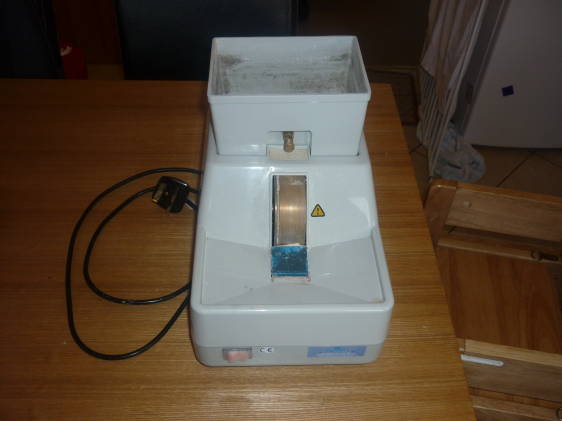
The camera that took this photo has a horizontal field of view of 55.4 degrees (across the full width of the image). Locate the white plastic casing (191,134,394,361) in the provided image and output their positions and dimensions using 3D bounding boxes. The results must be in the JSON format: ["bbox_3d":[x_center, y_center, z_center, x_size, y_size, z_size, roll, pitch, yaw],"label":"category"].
[{"bbox_3d":[0.008,0.007,0.618,0.190,0.118,0.313,0,48,-2],"label":"white plastic casing"}]

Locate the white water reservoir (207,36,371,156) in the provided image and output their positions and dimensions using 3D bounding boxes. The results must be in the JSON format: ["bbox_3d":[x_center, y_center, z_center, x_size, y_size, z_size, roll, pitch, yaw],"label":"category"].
[{"bbox_3d":[0.007,-0.149,0.688,0.188,0.092,0.136,-1,45,-1],"label":"white water reservoir"}]

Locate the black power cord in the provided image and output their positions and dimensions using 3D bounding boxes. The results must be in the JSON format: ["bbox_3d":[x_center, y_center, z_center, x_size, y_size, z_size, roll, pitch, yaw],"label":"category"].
[{"bbox_3d":[-0.174,0.037,0.638,0.167,0.042,0.298,0,48,-2],"label":"black power cord"}]

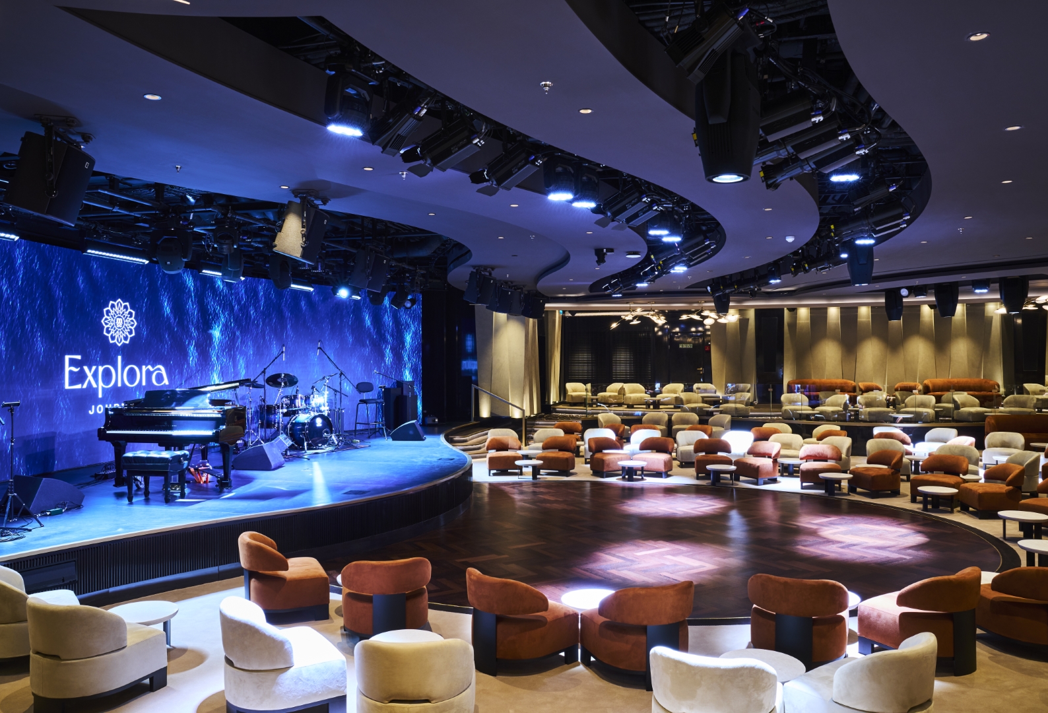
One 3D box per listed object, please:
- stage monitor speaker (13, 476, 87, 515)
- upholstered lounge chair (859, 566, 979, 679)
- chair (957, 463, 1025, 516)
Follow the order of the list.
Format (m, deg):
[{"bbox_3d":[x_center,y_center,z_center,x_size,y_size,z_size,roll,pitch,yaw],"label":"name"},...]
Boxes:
[{"bbox_3d":[-5.121,1.455,8.268,0.434,0.365,0.552,0,0,27],"label":"stage monitor speaker"},{"bbox_3d":[2.962,1.870,5.694,0.680,0.700,0.690,0,0,-33],"label":"upholstered lounge chair"},{"bbox_3d":[6.590,1.876,10.780,0.670,0.700,0.670,0,0,7],"label":"chair"}]

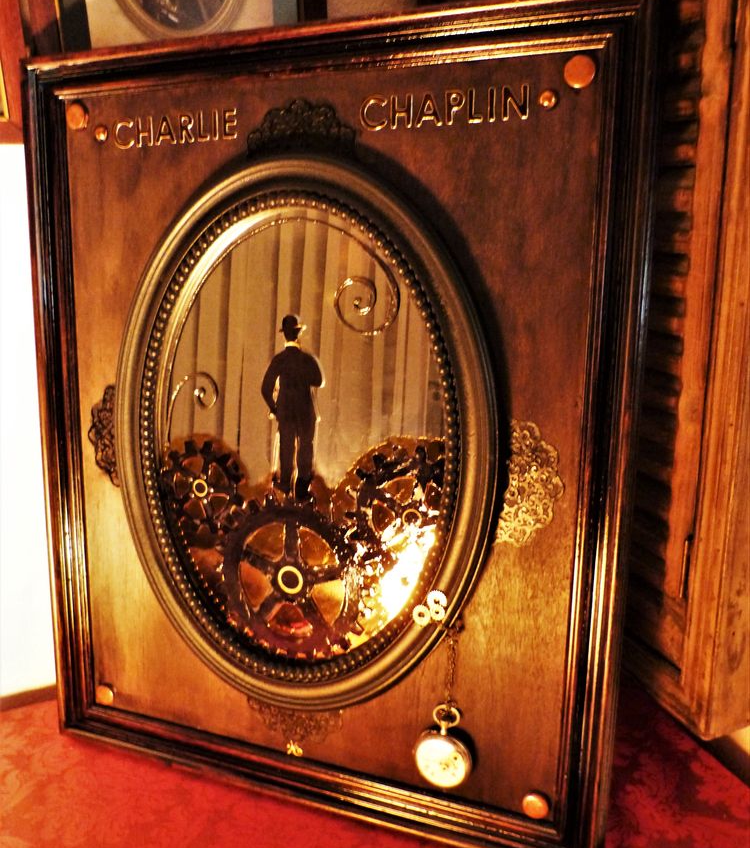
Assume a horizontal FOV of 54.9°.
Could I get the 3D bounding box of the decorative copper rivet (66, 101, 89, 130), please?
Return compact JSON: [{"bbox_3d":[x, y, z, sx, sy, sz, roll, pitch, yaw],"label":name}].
[{"bbox_3d":[-0.251,-0.259,0.607,0.020,0.020,0.006,5,10,20],"label":"decorative copper rivet"}]

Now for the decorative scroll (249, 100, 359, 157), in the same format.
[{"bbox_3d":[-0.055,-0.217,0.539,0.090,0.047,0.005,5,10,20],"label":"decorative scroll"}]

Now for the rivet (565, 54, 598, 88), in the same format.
[{"bbox_3d":[0.133,-0.227,0.466,0.020,0.020,0.006,5,10,20],"label":"rivet"}]

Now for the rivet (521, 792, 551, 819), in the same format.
[{"bbox_3d":[0.124,0.292,0.553,0.020,0.020,0.006,5,10,20],"label":"rivet"}]

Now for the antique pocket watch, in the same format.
[{"bbox_3d":[0.054,0.253,0.567,0.044,0.066,0.014,5,10,20],"label":"antique pocket watch"}]

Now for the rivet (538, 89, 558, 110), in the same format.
[{"bbox_3d":[0.114,-0.214,0.476,0.011,0.011,0.005,5,10,20],"label":"rivet"}]

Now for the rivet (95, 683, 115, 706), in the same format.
[{"bbox_3d":[-0.260,0.261,0.694,0.020,0.020,0.006,5,10,20],"label":"rivet"}]

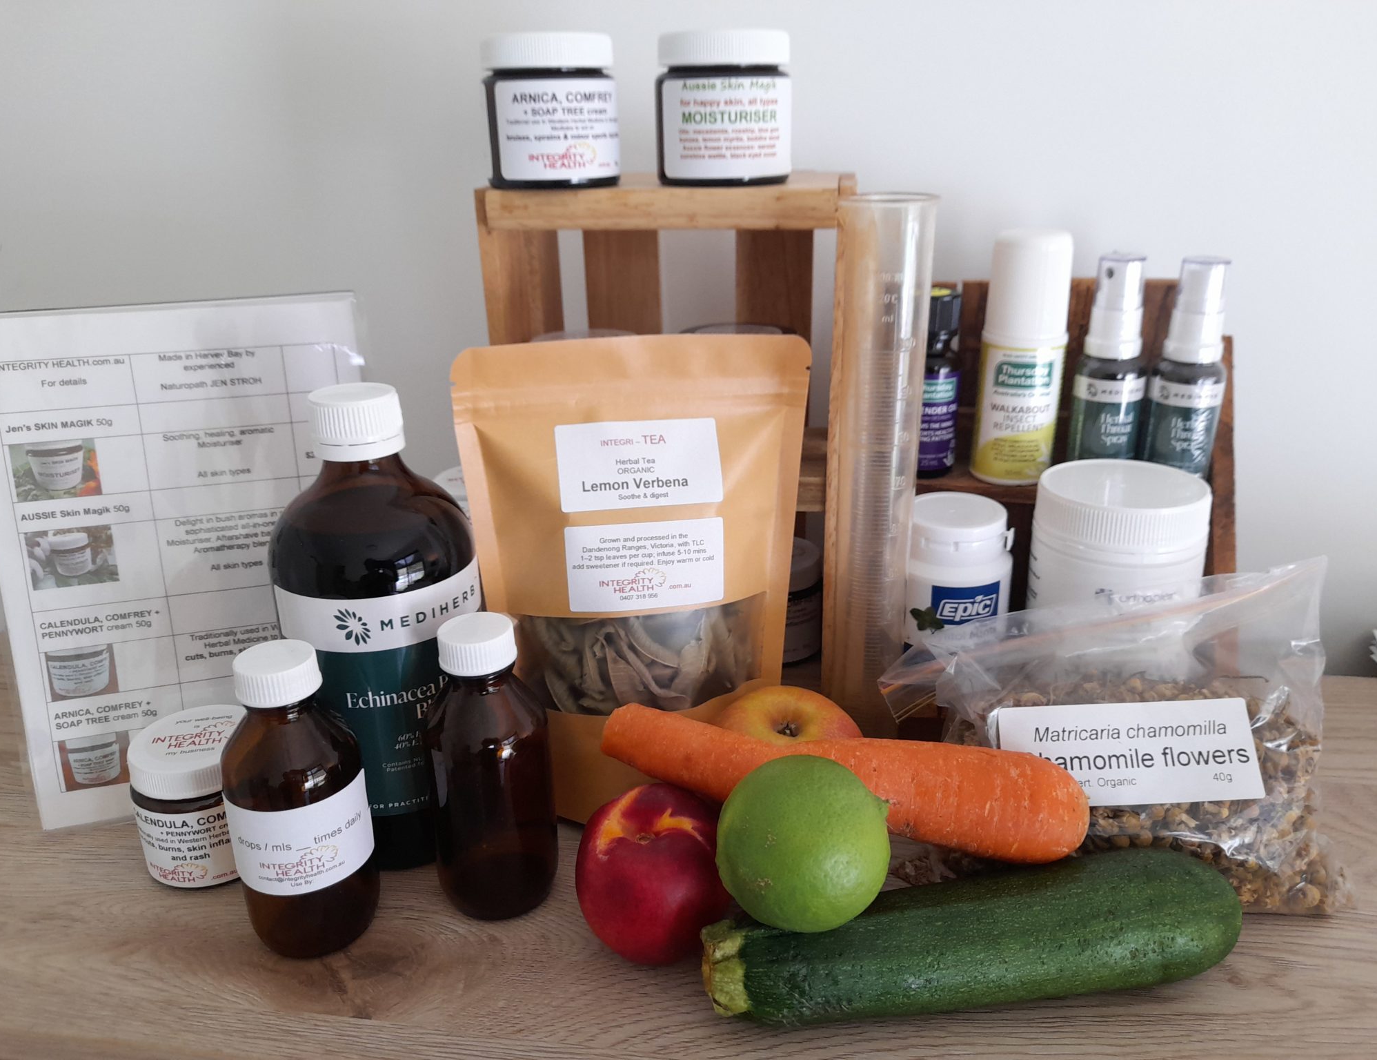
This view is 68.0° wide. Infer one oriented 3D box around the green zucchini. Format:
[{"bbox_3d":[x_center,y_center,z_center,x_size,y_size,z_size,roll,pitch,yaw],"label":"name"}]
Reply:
[{"bbox_3d":[0.099,0.133,0.341,0.183,0.045,0.046,-4,22,-7],"label":"green zucchini"}]

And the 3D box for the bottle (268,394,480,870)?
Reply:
[{"bbox_3d":[-0.119,0.038,0.405,0.075,0.183,0.075,-1,22,0],"label":"bottle"}]

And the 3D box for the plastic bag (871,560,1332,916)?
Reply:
[{"bbox_3d":[0.162,0.075,0.391,0.170,0.122,0.050,1,-5,6],"label":"plastic bag"}]

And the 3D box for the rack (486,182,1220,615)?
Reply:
[{"bbox_3d":[0.084,-0.026,0.460,0.318,0.253,0.112,1,22,6],"label":"rack"}]

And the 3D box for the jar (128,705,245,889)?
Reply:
[{"bbox_3d":[-0.196,0.107,0.416,0.052,0.054,0.052,-4,22,-8],"label":"jar"}]

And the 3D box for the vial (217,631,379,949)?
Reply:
[{"bbox_3d":[-0.139,0.095,0.365,0.045,0.113,0.045,-9,23,-19],"label":"vial"}]

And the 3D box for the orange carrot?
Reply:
[{"bbox_3d":[0.057,0.086,0.365,0.177,0.040,0.040,11,22,-1],"label":"orange carrot"}]

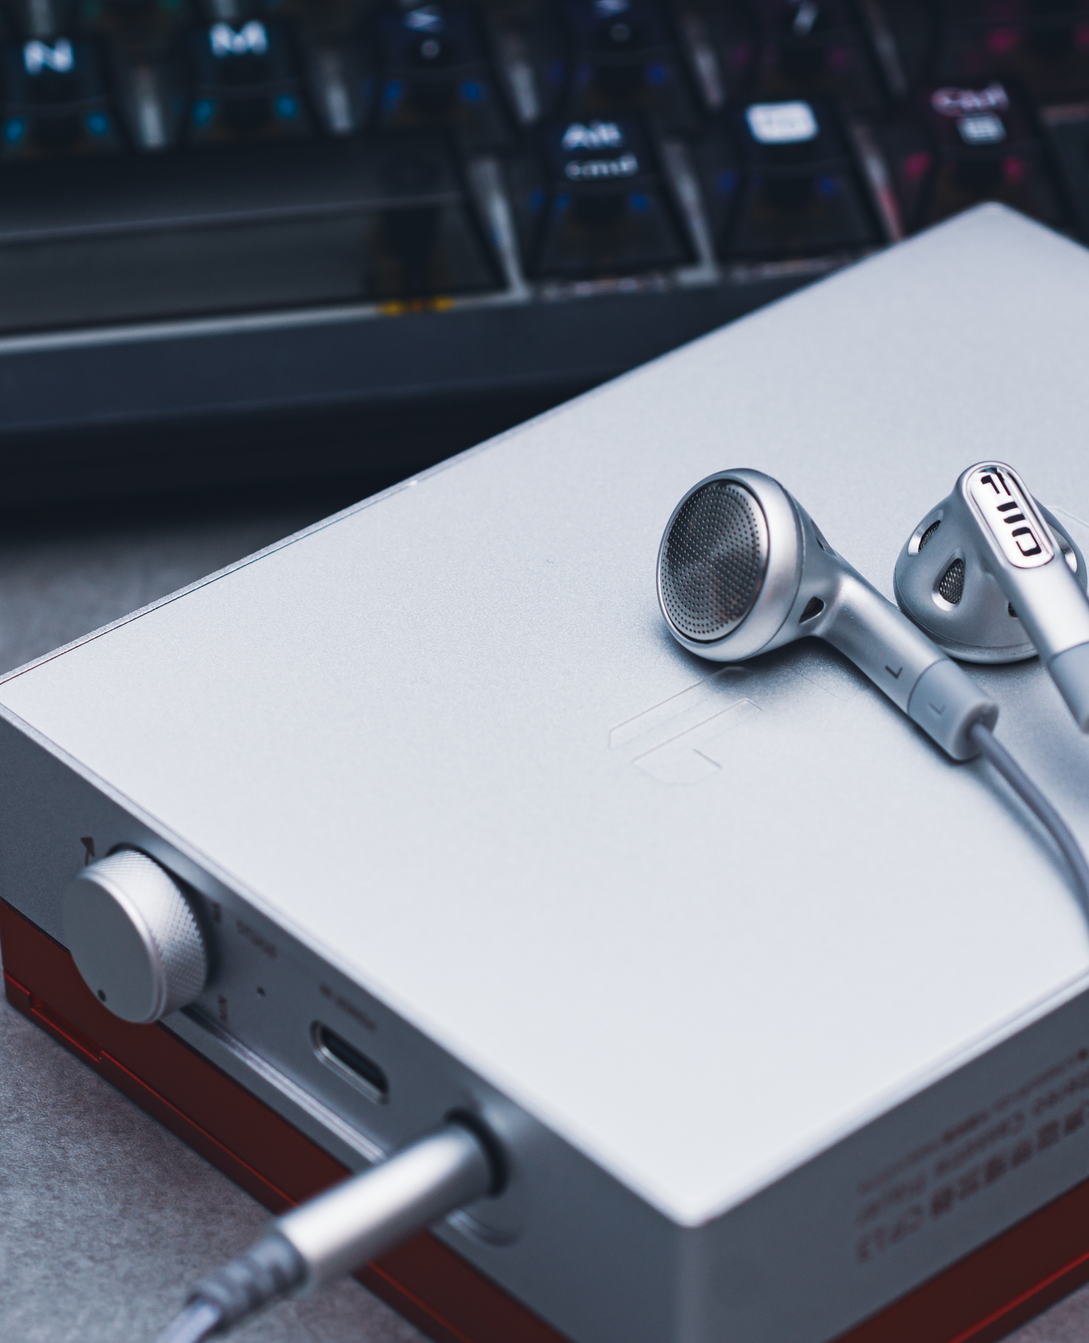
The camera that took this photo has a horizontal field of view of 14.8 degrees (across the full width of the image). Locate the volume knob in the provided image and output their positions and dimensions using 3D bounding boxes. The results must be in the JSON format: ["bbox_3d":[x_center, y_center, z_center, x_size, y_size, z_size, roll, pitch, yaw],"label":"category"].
[{"bbox_3d":[-0.033,0.021,0.335,0.006,0.013,0.013,-27,43,-32],"label":"volume knob"}]

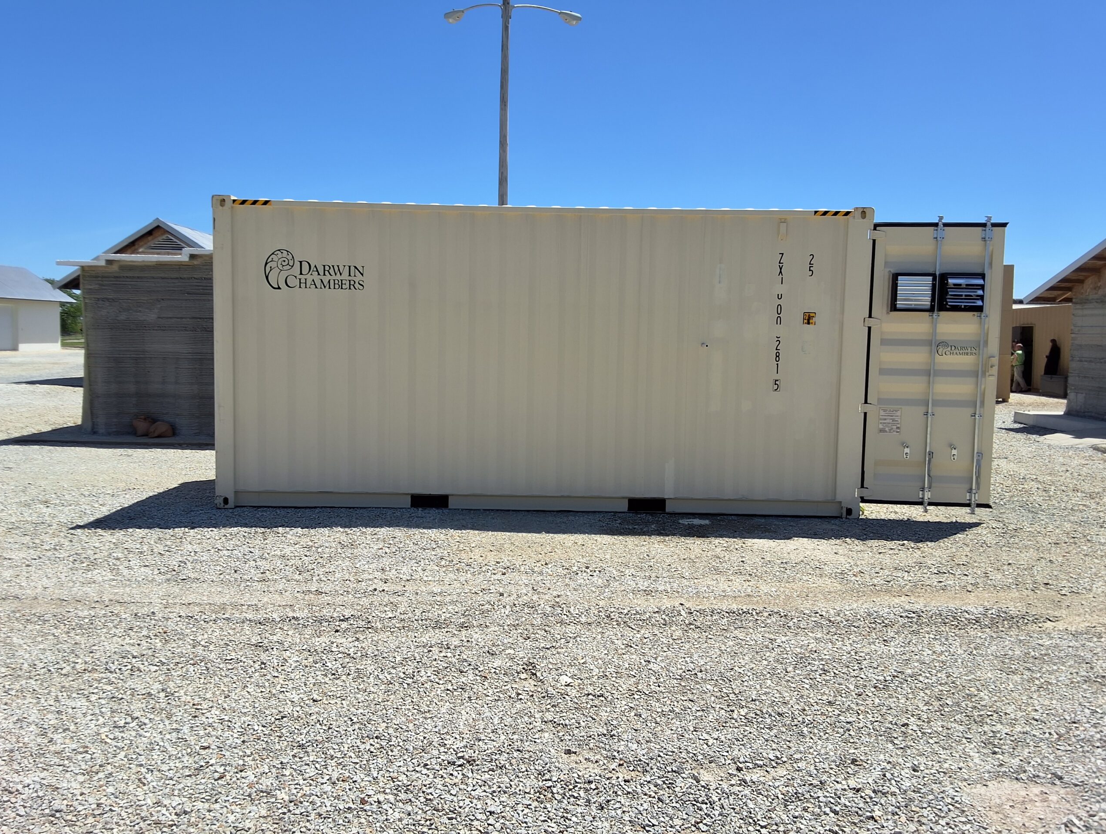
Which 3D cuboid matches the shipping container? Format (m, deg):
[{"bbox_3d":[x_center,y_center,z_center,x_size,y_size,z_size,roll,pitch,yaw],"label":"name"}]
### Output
[{"bbox_3d":[0.459,-0.618,9.517,7.200,2.896,2.520,1,5,-1],"label":"shipping container"}]

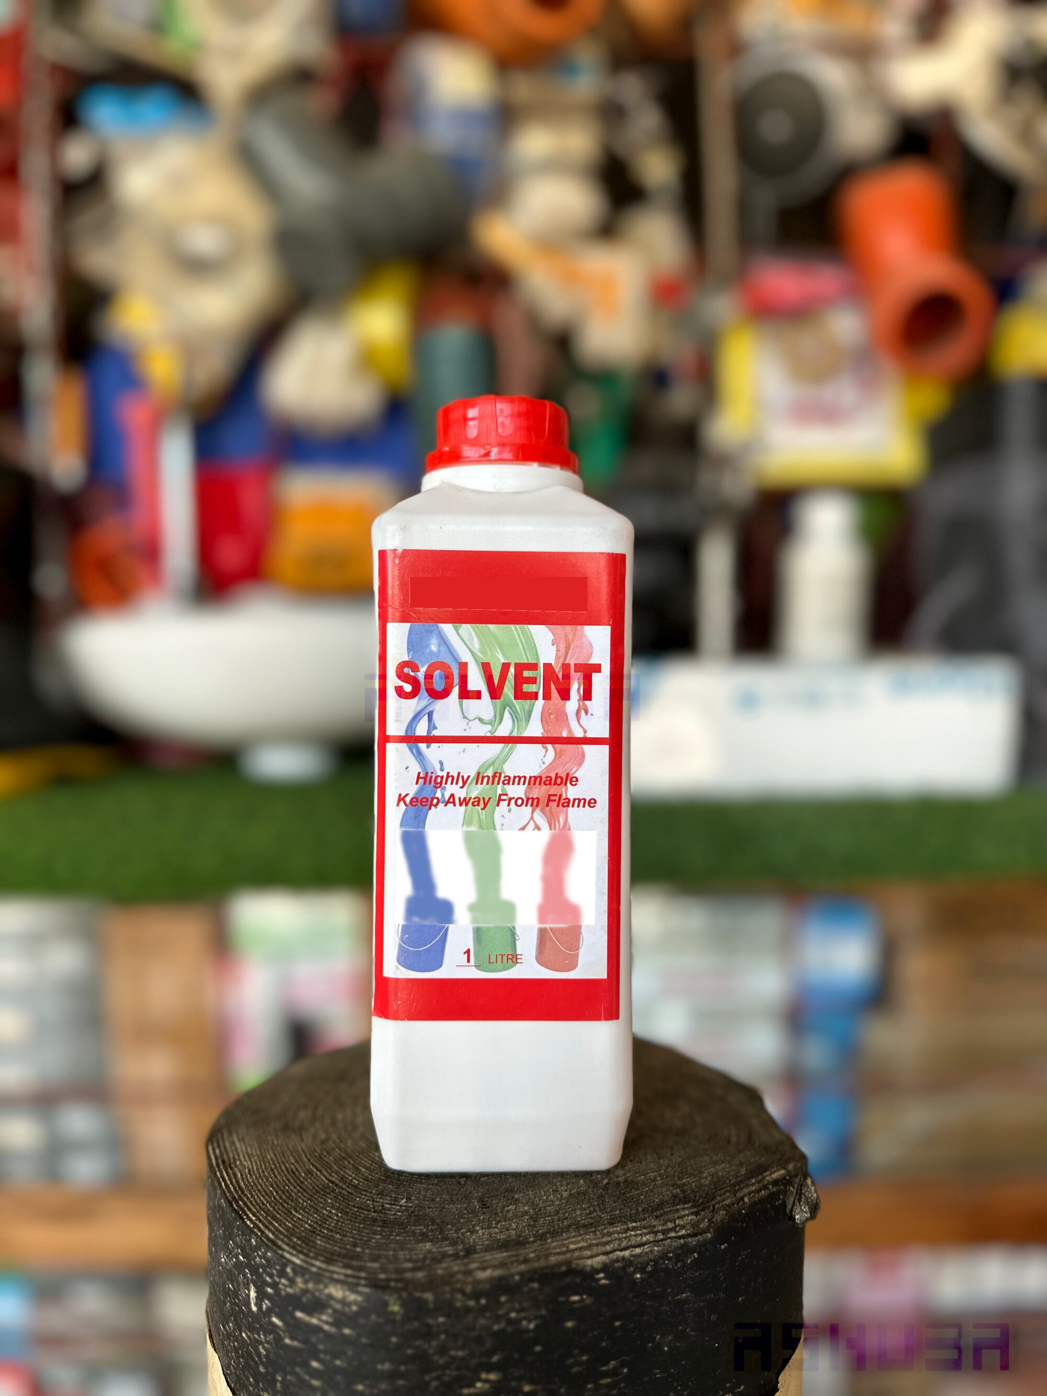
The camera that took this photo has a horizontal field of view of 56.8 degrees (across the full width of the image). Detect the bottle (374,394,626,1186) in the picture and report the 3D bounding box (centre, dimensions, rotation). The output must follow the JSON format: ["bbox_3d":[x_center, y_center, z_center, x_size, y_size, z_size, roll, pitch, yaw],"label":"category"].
[{"bbox_3d":[-0.007,0.023,0.323,0.078,0.234,0.078,0,1,-1],"label":"bottle"}]

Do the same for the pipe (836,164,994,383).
[{"bbox_3d":[0.412,-0.443,1.030,0.128,0.205,0.172,0,1,-2],"label":"pipe"}]

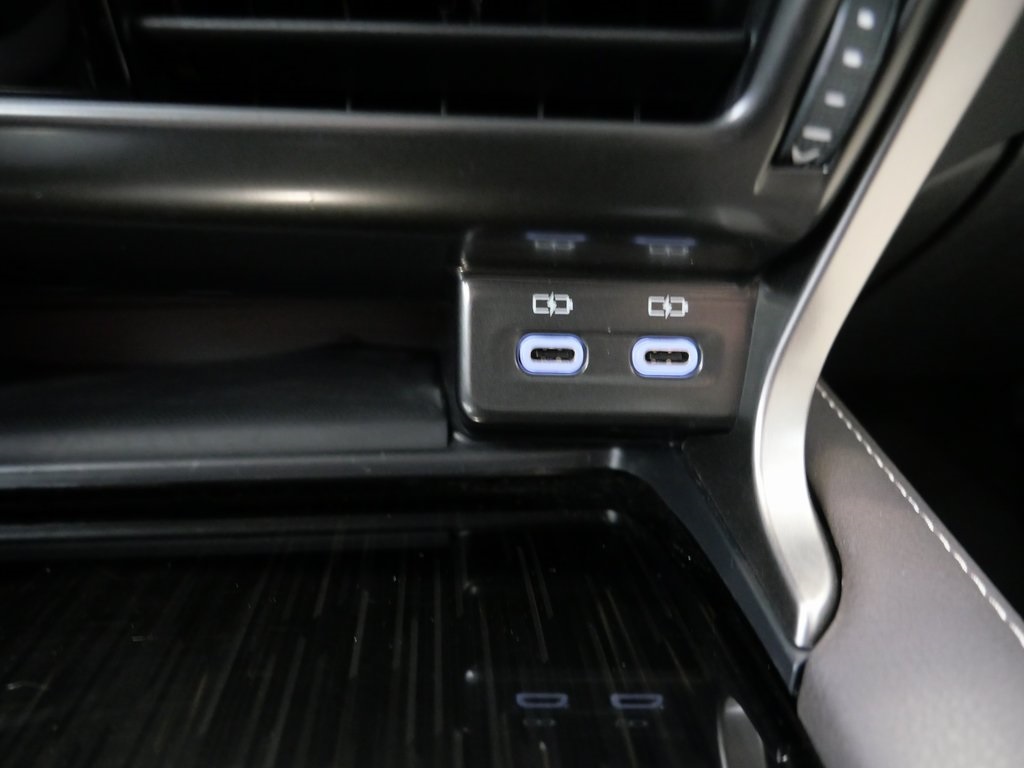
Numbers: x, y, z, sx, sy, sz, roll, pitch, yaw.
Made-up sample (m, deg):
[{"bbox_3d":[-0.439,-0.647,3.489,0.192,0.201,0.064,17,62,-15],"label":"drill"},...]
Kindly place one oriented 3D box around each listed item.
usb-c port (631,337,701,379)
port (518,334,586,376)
[{"bbox_3d":[0.029,-0.005,0.136,0.013,0.008,0.005,1,0,-1],"label":"usb-c port"},{"bbox_3d":[0.008,-0.005,0.136,0.013,0.008,0.005,1,0,-1],"label":"port"}]

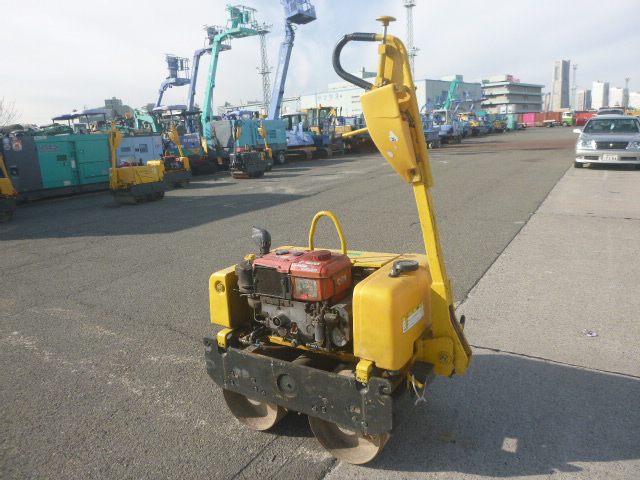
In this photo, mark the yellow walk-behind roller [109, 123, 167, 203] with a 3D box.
[{"bbox_3d":[-4.184,-1.762,10.088,0.700,1.880,1.280,5,16,26],"label":"yellow walk-behind roller"}]

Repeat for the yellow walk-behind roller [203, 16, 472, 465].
[{"bbox_3d":[0.117,0.026,2.298,1.280,1.920,0.700,5,16,28],"label":"yellow walk-behind roller"}]

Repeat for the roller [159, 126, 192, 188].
[{"bbox_3d":[-4.073,-2.404,12.594,0.700,1.880,1.280,8,18,36],"label":"roller"}]

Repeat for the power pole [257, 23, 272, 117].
[{"bbox_3d":[-12.658,-38.070,108.304,3.200,24.500,3.200,7,17,32],"label":"power pole"}]

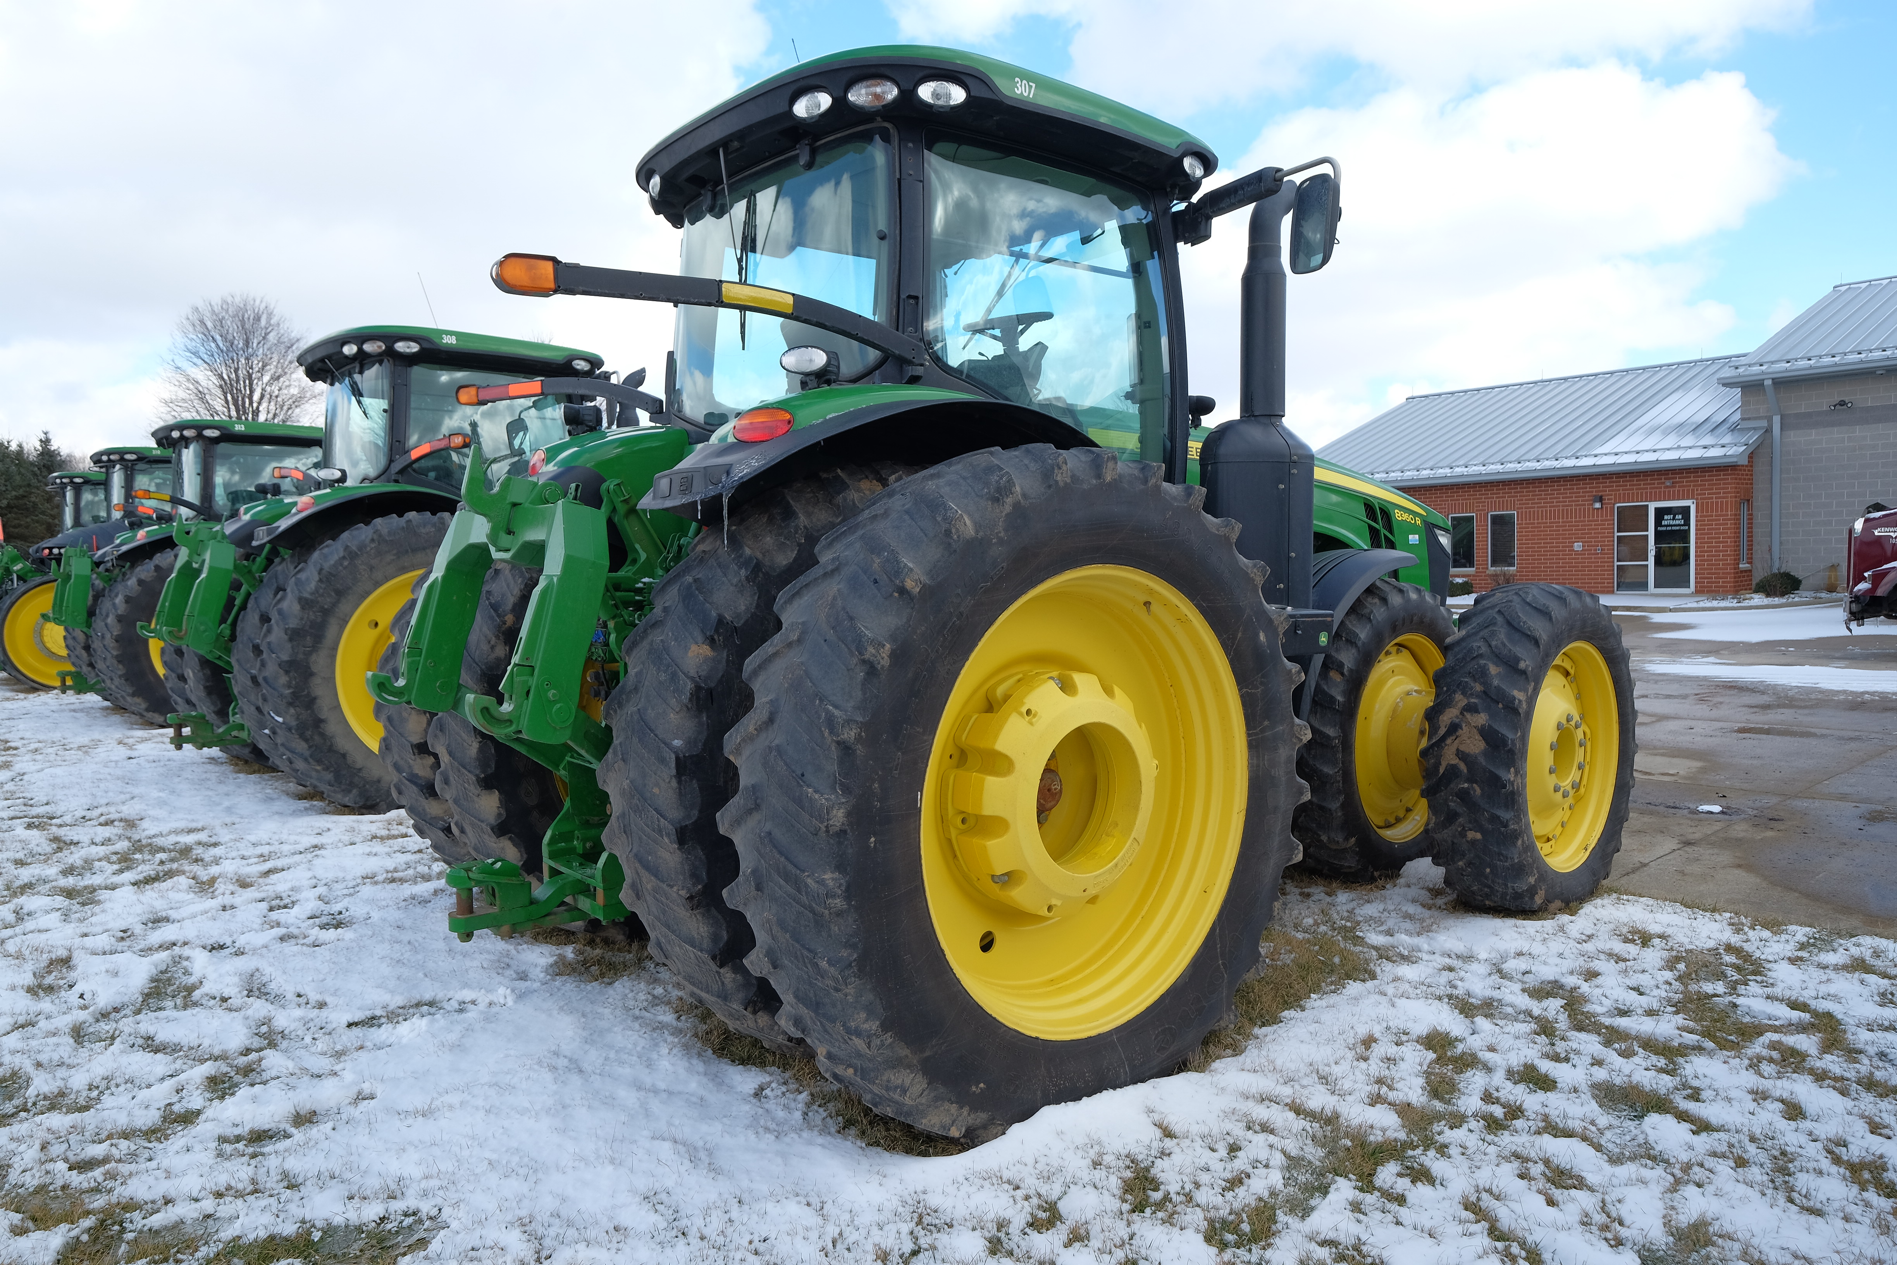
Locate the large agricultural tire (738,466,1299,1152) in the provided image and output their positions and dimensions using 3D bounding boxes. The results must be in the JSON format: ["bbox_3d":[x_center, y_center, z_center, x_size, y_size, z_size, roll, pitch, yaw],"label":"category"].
[{"bbox_3d":[0.311,0.446,3.417,2.000,1.950,0.490,-1,3,-40],"label":"large agricultural tire"}]

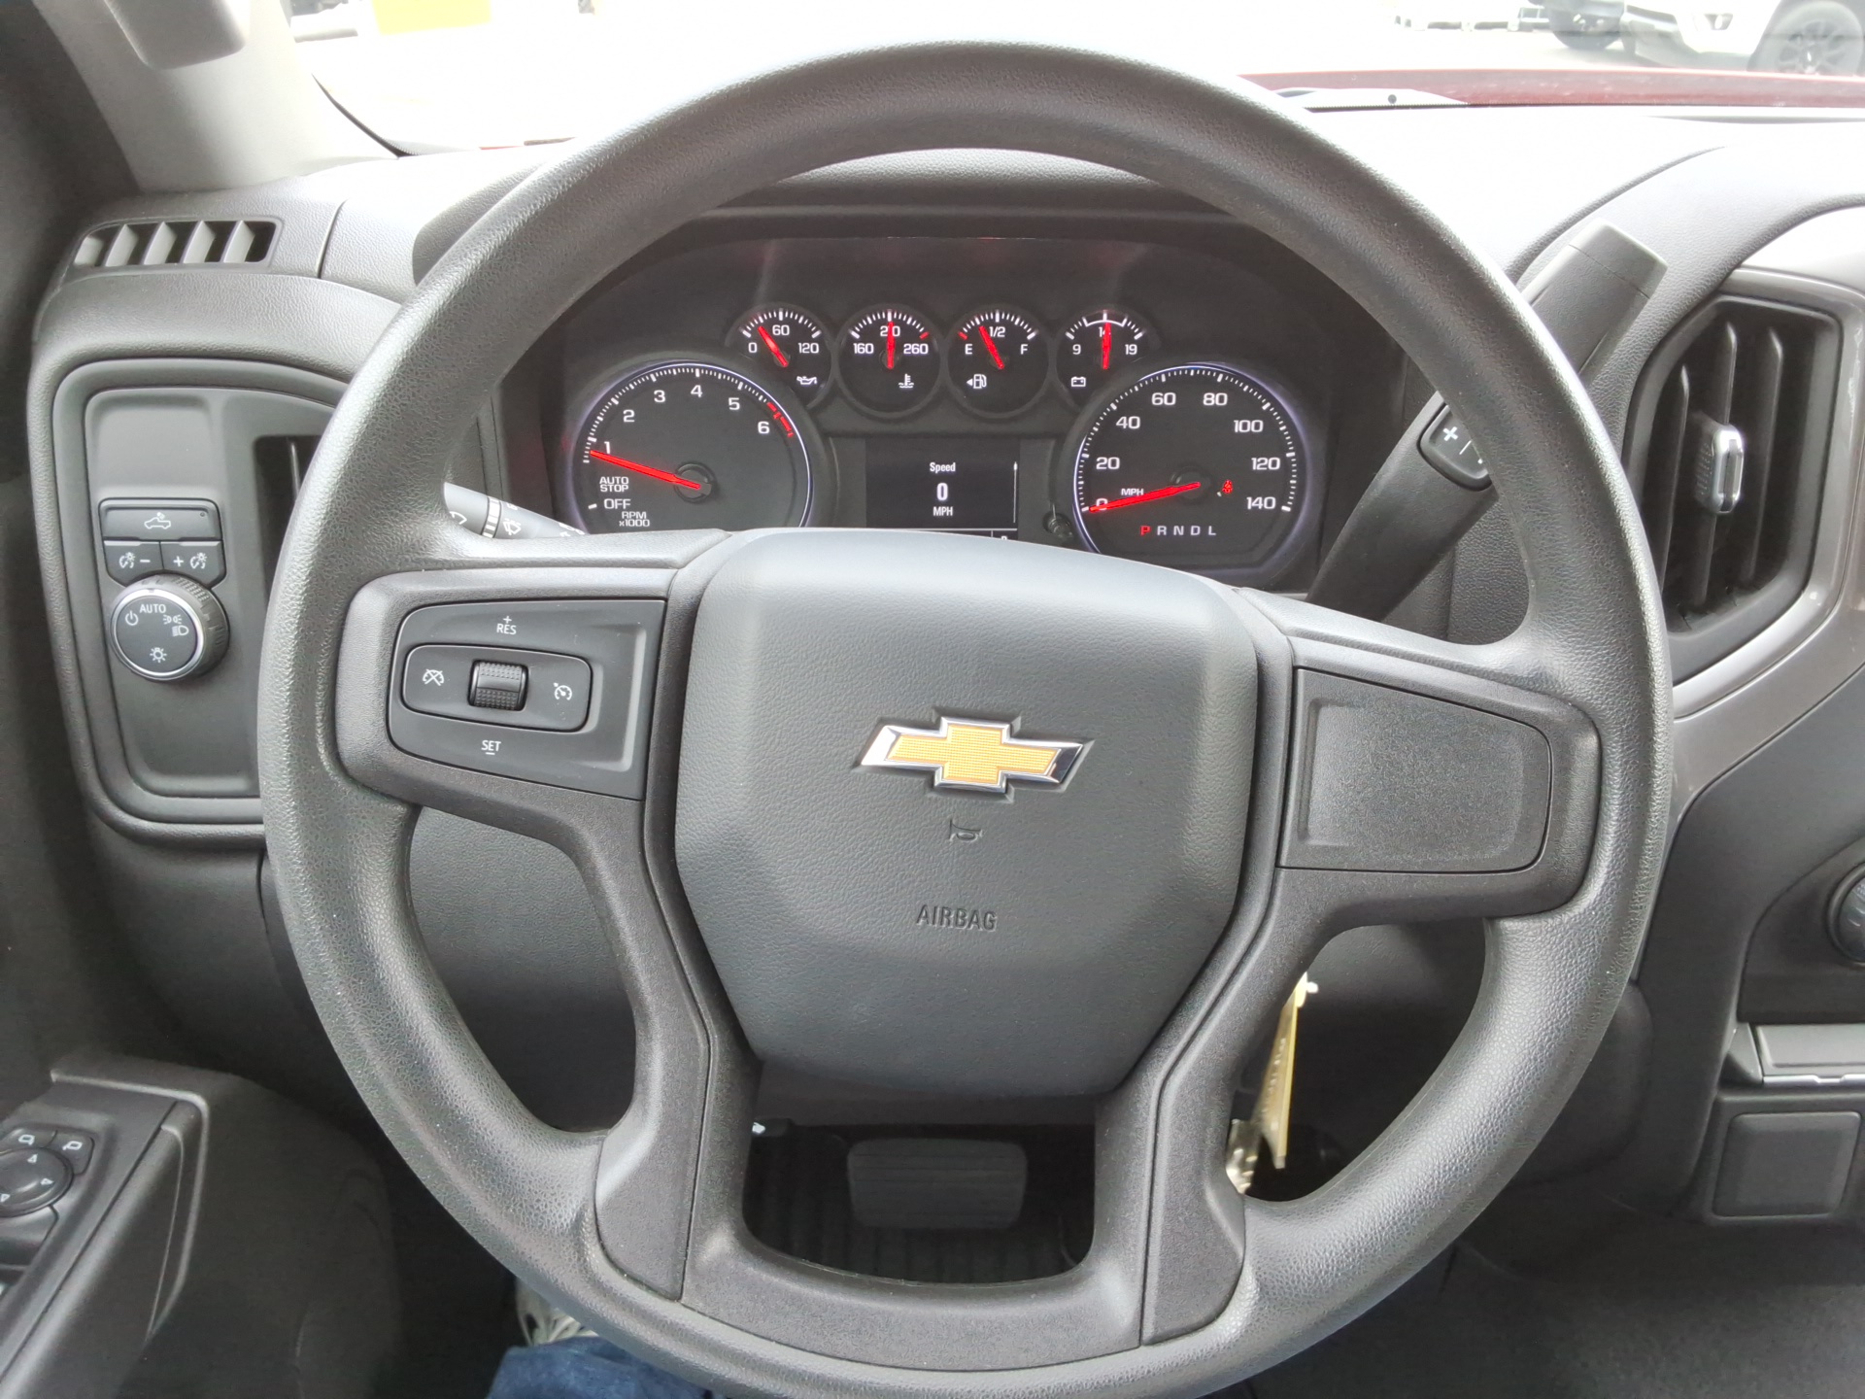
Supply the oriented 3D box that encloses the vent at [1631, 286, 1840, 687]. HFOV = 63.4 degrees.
[{"bbox_3d":[0.317,-0.087,0.617,0.082,0.153,0.030,1,11,3],"label":"vent"}]

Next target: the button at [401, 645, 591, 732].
[{"bbox_3d":[-0.125,-0.003,0.434,0.053,0.021,0.010,6,-1,-1],"label":"button"}]

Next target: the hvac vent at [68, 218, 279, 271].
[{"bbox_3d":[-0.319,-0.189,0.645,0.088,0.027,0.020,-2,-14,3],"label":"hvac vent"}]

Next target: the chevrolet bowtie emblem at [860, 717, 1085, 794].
[{"bbox_3d":[0.011,0.016,0.427,0.062,0.019,0.006,5,-2,0],"label":"chevrolet bowtie emblem"}]

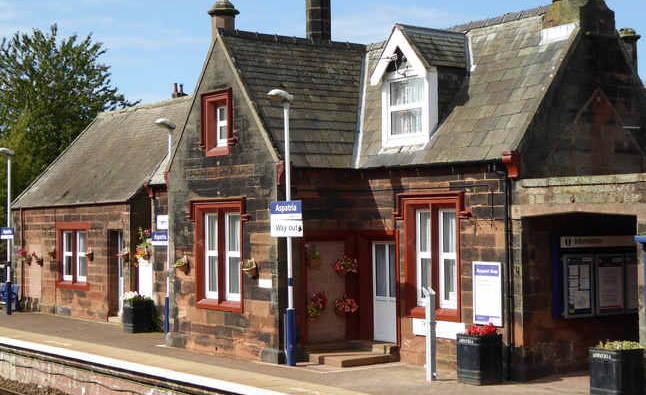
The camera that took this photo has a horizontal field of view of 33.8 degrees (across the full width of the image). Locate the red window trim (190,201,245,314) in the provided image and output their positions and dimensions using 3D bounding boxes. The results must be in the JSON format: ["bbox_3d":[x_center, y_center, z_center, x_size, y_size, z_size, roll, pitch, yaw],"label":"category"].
[{"bbox_3d":[-2.226,1.211,22.719,0.250,2.390,2.230,1,-2,-38],"label":"red window trim"}]

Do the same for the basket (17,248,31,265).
[{"bbox_3d":[-9.861,1.941,35.089,0.320,0.570,0.350,1,-2,-38],"label":"basket"}]

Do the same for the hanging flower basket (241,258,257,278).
[{"bbox_3d":[-1.524,1.415,21.579,0.230,0.400,0.300,1,-2,-38],"label":"hanging flower basket"}]

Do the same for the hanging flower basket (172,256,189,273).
[{"bbox_3d":[-3.117,1.472,23.316,0.250,0.390,0.320,1,-2,-38],"label":"hanging flower basket"}]

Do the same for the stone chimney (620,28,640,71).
[{"bbox_3d":[9.177,-4.464,32.096,0.820,1.400,0.820,1,-2,-38],"label":"stone chimney"}]

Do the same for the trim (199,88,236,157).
[{"bbox_3d":[-2.231,-1.561,22.411,0.220,1.400,1.300,1,-2,-38],"label":"trim"}]

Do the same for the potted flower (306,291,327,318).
[{"bbox_3d":[-0.137,2.165,21.391,0.340,0.560,0.250,1,-2,-38],"label":"potted flower"}]

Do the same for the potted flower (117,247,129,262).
[{"bbox_3d":[-5.449,1.550,28.953,0.250,0.380,0.320,1,-2,-38],"label":"potted flower"}]

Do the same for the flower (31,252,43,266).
[{"bbox_3d":[-9.244,1.987,34.331,0.270,0.400,0.300,1,-2,-38],"label":"flower"}]

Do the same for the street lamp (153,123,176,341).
[{"bbox_3d":[-3.722,0.764,25.063,0.520,5.330,0.260,1,-2,-38],"label":"street lamp"}]

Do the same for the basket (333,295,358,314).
[{"bbox_3d":[0.459,2.199,21.693,0.430,0.410,0.360,1,-2,-38],"label":"basket"}]

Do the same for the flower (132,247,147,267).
[{"bbox_3d":[-4.883,1.598,28.390,0.300,0.500,0.400,1,-2,-38],"label":"flower"}]

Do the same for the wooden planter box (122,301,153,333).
[{"bbox_3d":[-4.857,3.112,27.804,0.580,0.820,0.580,1,-2,-38],"label":"wooden planter box"}]

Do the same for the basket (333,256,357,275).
[{"bbox_3d":[0.459,1.391,21.720,0.430,0.380,0.360,1,-2,-38],"label":"basket"}]

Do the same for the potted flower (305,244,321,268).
[{"bbox_3d":[-0.204,1.159,21.209,0.270,0.460,0.250,1,-2,-38],"label":"potted flower"}]

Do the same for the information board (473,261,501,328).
[{"bbox_3d":[2.920,1.697,18.755,0.060,1.105,0.695,1,-2,-38],"label":"information board"}]

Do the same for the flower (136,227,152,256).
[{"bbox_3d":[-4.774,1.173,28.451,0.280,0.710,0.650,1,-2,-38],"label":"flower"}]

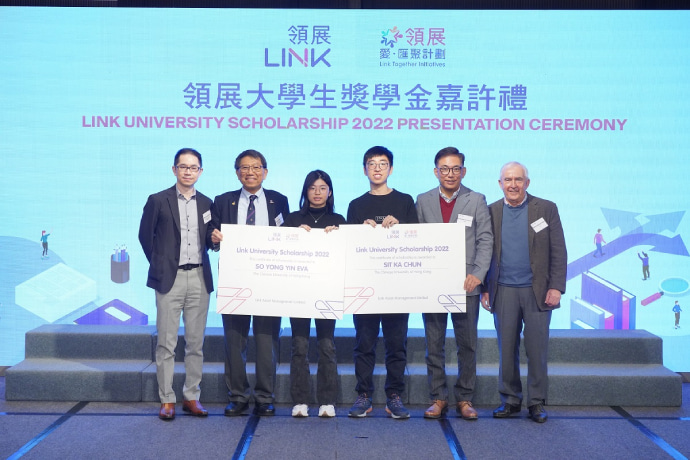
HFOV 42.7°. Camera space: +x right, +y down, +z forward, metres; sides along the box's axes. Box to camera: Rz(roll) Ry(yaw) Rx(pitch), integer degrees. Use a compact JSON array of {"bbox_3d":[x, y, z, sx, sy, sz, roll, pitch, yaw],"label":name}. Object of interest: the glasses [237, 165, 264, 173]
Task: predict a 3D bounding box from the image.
[{"bbox_3d":[-0.608,-0.392,5.690,0.150,0.050,0.140,0,3,-5],"label":"glasses"}]

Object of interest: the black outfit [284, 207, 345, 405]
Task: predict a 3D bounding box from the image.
[{"bbox_3d":[-0.189,0.485,5.740,0.410,1.280,0.330,0,3,-2],"label":"black outfit"}]

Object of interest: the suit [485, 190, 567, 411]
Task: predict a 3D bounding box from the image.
[{"bbox_3d":[1.179,0.454,5.760,0.540,1.400,0.340,1,3,11],"label":"suit"}]

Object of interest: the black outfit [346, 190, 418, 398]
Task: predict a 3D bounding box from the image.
[{"bbox_3d":[0.244,0.420,5.740,0.470,1.350,0.360,0,3,1],"label":"black outfit"}]

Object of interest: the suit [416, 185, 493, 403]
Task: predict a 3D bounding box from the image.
[{"bbox_3d":[0.719,0.415,5.760,0.510,1.410,0.340,1,3,7],"label":"suit"}]

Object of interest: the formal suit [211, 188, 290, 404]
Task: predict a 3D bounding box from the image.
[{"bbox_3d":[-0.614,0.441,5.760,0.520,1.410,0.340,0,3,-6],"label":"formal suit"}]

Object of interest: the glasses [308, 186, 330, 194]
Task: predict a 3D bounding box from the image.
[{"bbox_3d":[-0.164,-0.255,5.680,0.138,0.046,0.135,0,3,-2],"label":"glasses"}]

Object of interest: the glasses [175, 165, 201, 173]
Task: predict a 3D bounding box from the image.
[{"bbox_3d":[-1.011,-0.394,5.690,0.150,0.045,0.140,0,3,-9],"label":"glasses"}]

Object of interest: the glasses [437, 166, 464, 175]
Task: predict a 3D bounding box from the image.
[{"bbox_3d":[0.684,-0.380,5.690,0.150,0.050,0.140,1,3,6],"label":"glasses"}]

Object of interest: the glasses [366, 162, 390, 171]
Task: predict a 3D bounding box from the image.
[{"bbox_3d":[0.217,-0.411,5.690,0.145,0.050,0.140,1,3,2],"label":"glasses"}]

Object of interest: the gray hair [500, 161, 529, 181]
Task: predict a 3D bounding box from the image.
[{"bbox_3d":[1.099,-0.372,5.700,0.175,0.155,0.190,1,3,7],"label":"gray hair"}]

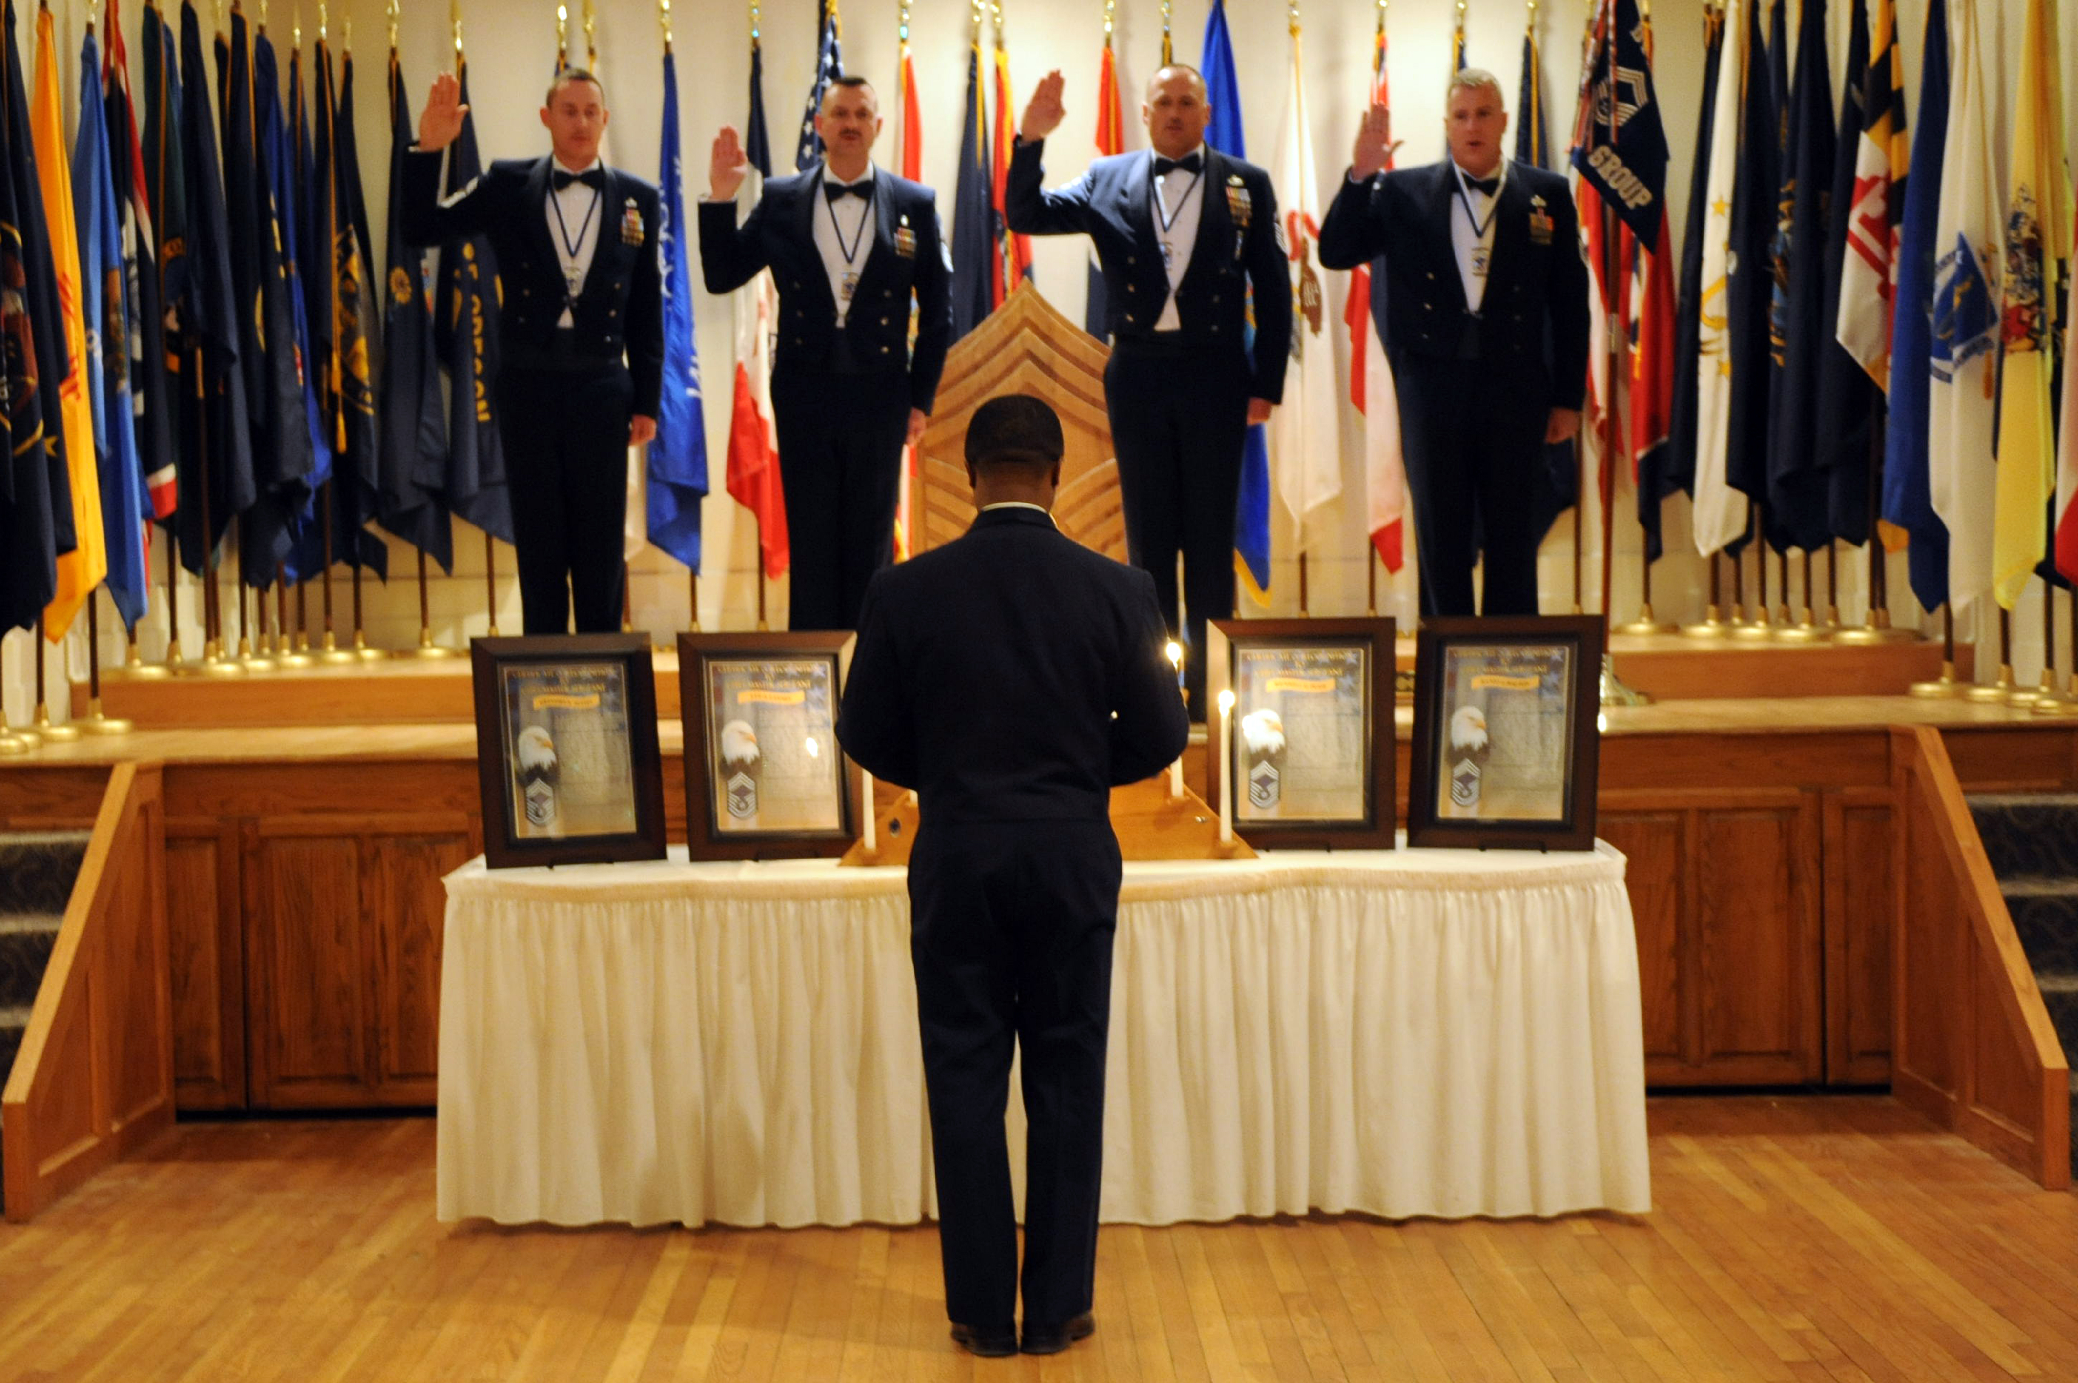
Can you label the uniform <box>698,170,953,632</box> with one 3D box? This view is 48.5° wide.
[{"bbox_3d":[-0.580,-0.677,6.471,0.700,1.554,0.400,-1,4,-1],"label":"uniform"}]

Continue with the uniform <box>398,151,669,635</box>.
[{"bbox_3d":[-1.380,-0.698,6.276,0.680,1.560,0.380,-1,4,-4],"label":"uniform"}]

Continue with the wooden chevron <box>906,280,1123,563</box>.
[{"bbox_3d":[-0.036,-0.600,6.819,0.727,1.220,0.132,-1,3,1],"label":"wooden chevron"}]

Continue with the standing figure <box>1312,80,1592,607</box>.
[{"bbox_3d":[1.138,-0.822,6.329,0.710,1.770,0.390,-1,4,5],"label":"standing figure"}]

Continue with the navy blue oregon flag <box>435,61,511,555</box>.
[{"bbox_3d":[-1.970,-1.367,8.082,0.280,1.720,0.200,-1,4,-1],"label":"navy blue oregon flag"}]

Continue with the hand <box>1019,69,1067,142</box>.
[{"bbox_3d":[0.009,-1.603,6.330,0.115,0.200,0.090,10,4,-9],"label":"hand"}]

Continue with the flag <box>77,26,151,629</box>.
[{"bbox_3d":[-2.965,-1.168,7.400,0.220,1.920,0.220,-1,4,-6],"label":"flag"}]

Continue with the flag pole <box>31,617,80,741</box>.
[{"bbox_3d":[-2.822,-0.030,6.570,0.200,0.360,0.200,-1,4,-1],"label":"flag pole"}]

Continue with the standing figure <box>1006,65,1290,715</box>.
[{"bbox_3d":[0.320,-0.830,6.480,0.780,1.826,0.420,-1,4,-1],"label":"standing figure"}]

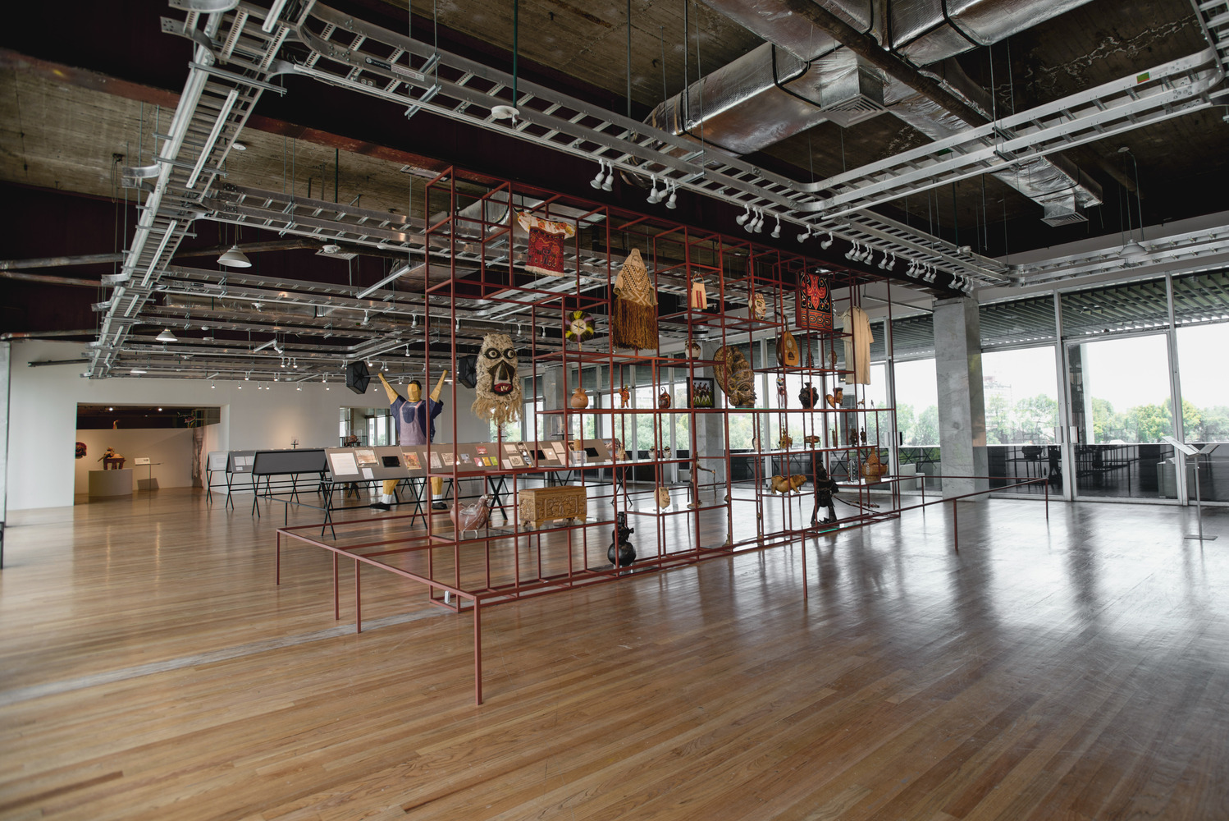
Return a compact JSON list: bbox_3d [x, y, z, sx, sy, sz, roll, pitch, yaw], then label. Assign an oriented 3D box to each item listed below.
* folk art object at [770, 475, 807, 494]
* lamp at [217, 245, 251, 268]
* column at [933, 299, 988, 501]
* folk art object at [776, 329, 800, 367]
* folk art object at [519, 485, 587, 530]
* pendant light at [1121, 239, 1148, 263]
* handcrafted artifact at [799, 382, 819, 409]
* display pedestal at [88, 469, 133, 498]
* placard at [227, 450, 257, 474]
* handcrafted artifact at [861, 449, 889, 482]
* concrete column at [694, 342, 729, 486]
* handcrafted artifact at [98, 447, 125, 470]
[{"bbox_3d":[2.462,1.050,8.188,0.470,0.270,0.230,-2,-2,5],"label":"folk art object"},{"bbox_3d":[-4.543,-1.852,6.941,0.335,0.210,0.335,0,-3,-33],"label":"lamp"},{"bbox_3d":[7.050,-0.222,11.821,0.620,4.030,0.620,0,-3,-37],"label":"column"},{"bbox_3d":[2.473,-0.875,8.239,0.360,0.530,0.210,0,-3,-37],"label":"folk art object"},{"bbox_3d":[-0.649,0.990,5.955,0.547,0.365,0.343,0,-3,-34],"label":"folk art object"},{"bbox_3d":[7.063,-2.197,7.904,0.320,0.215,0.320,-4,-3,42],"label":"pendant light"},{"bbox_3d":[2.892,-0.207,8.613,0.280,0.400,0.280,-2,-2,19],"label":"handcrafted artifact"},{"bbox_3d":[-16.360,2.339,18.870,1.071,0.801,1.071,0,-3,-41],"label":"display pedestal"},{"bbox_3d":[-9.278,1.280,14.457,0.620,0.600,0.060,0,-36,-37],"label":"placard"},{"bbox_3d":[4.311,0.917,9.636,0.410,0.540,0.410,0,-3,-37],"label":"handcrafted artifact"},{"bbox_3d":[2.539,0.095,15.392,0.800,3.900,0.520,0,-3,-42],"label":"concrete column"},{"bbox_3d":[-15.764,1.499,18.189,0.550,0.700,0.420,-3,-3,28],"label":"handcrafted artifact"}]

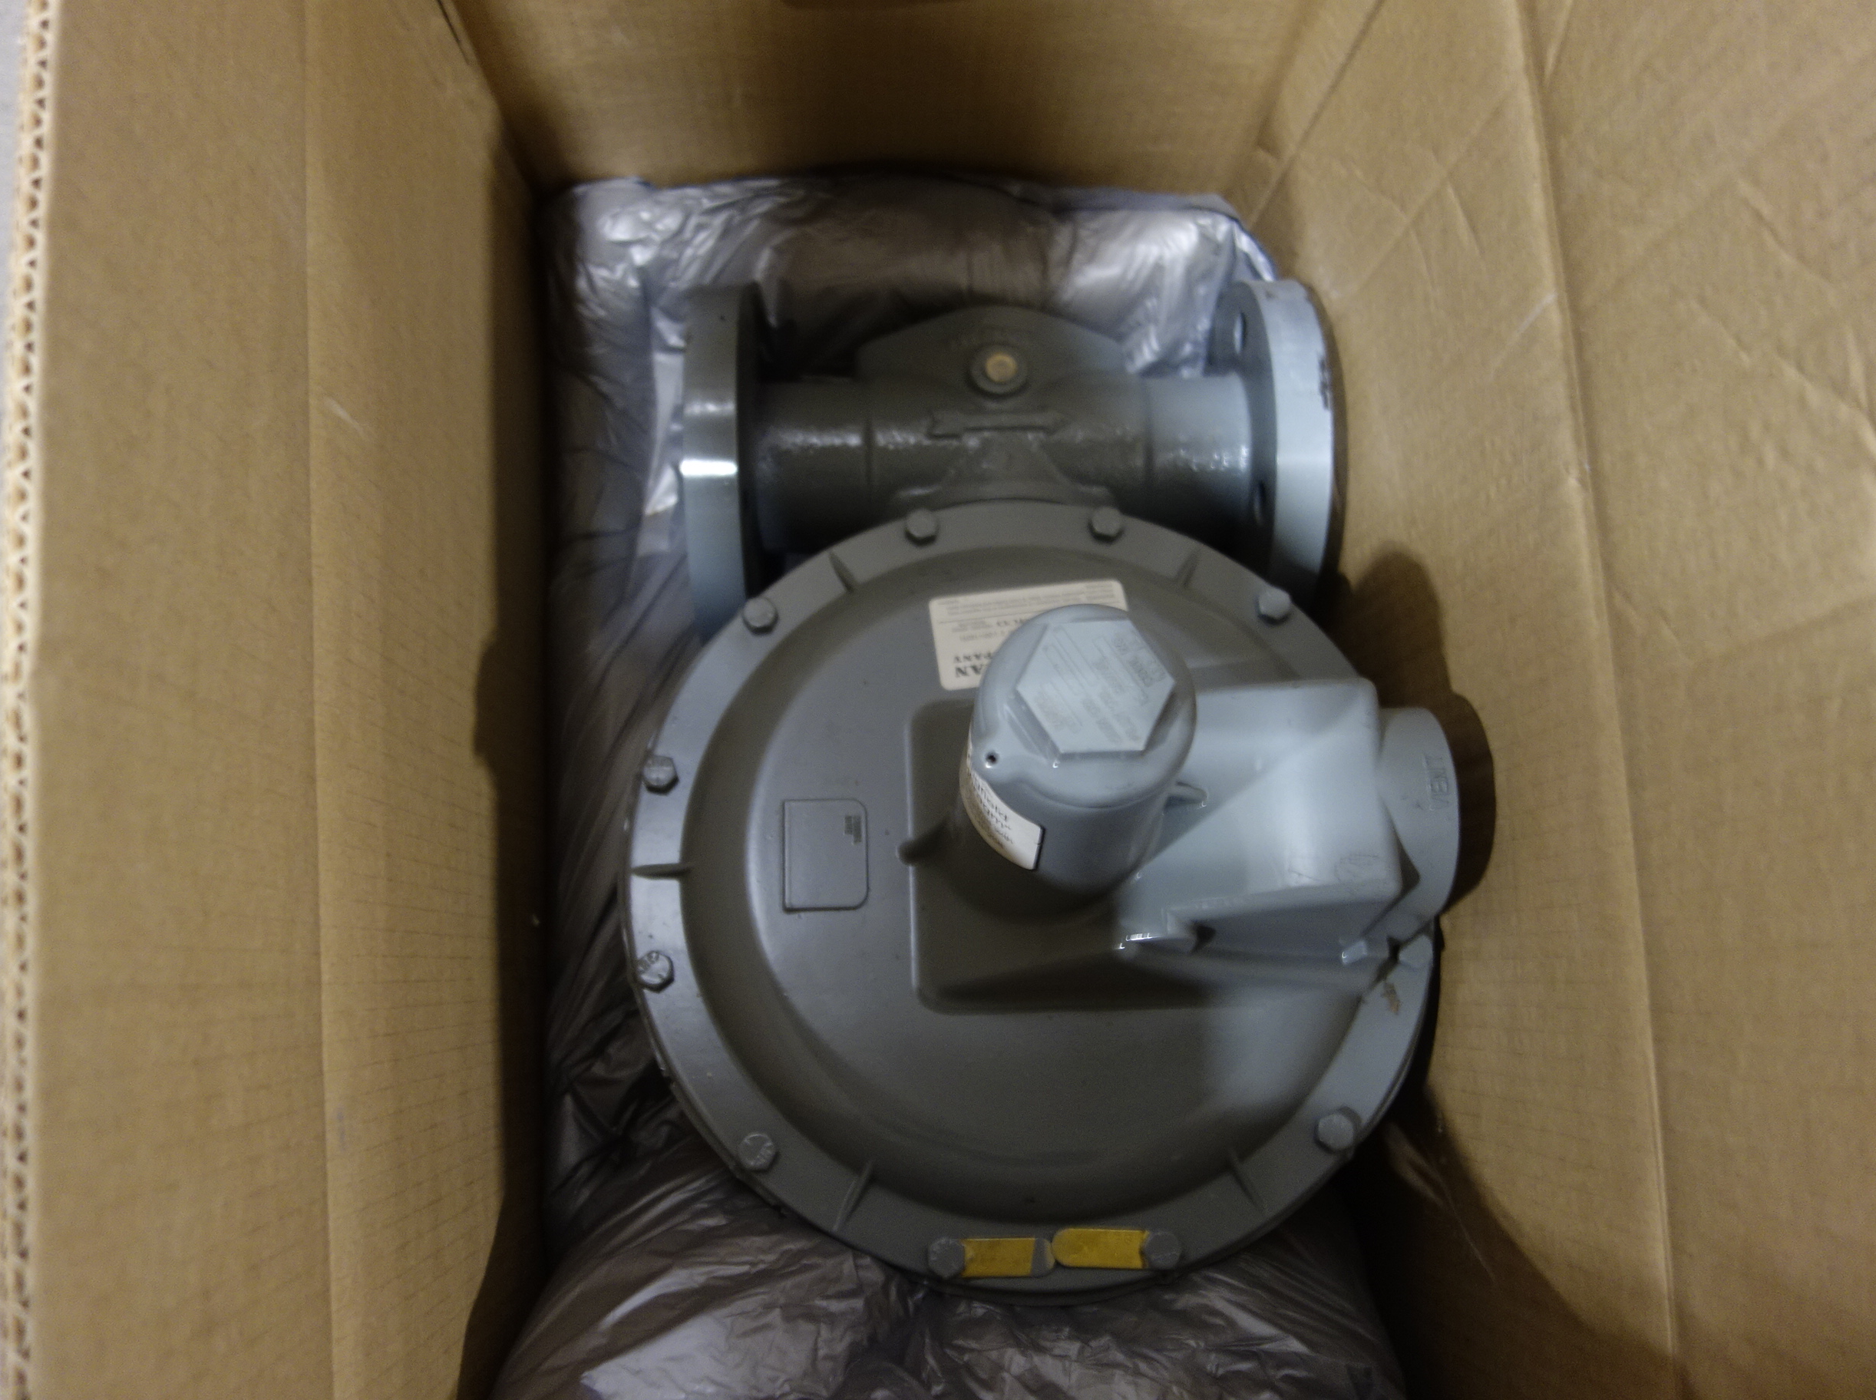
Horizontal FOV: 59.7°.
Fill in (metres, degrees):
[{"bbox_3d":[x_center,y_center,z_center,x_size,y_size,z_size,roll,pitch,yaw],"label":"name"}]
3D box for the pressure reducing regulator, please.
[{"bbox_3d":[0.032,-0.007,0.585,0.293,0.319,0.414,-1,70,-2],"label":"pressure reducing regulator"}]

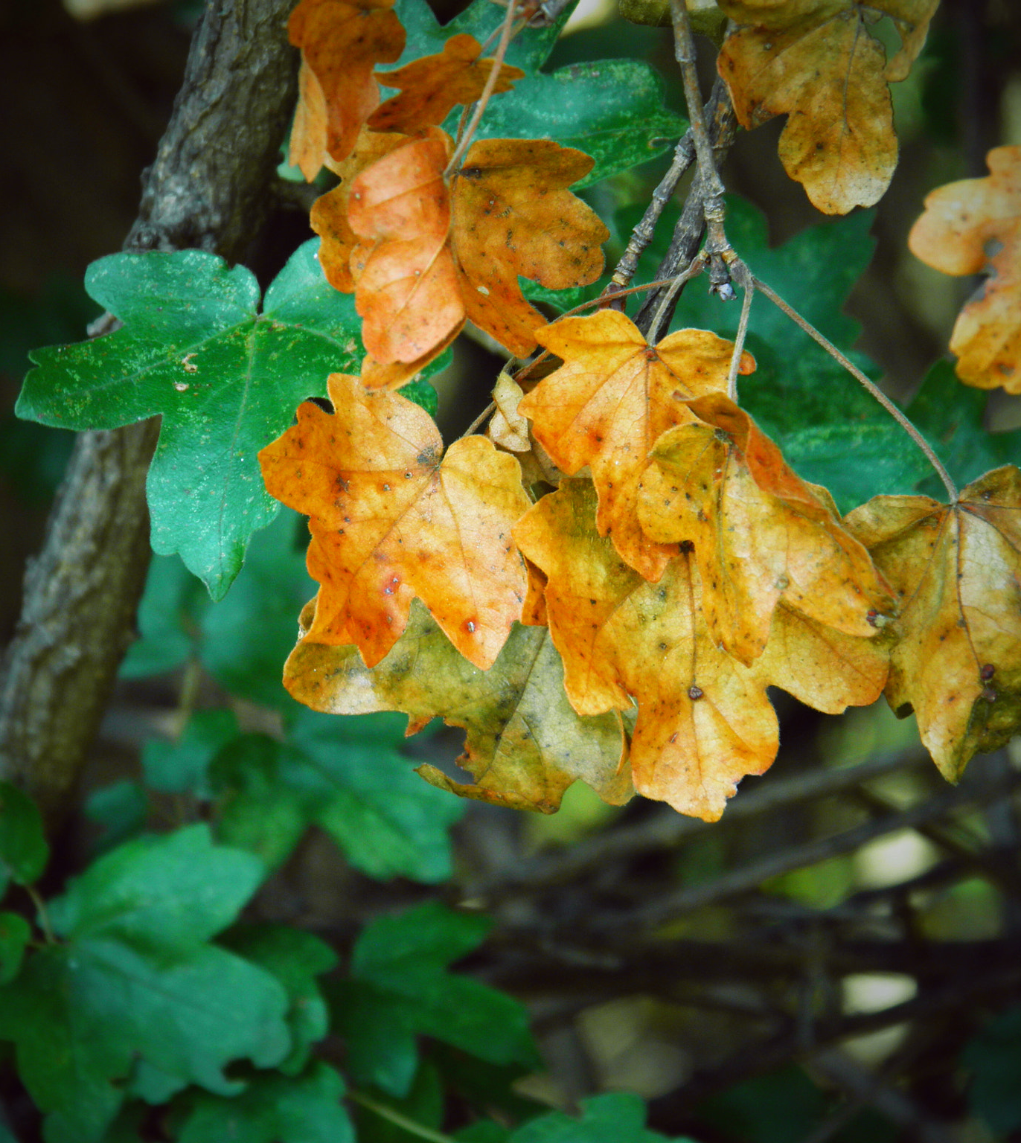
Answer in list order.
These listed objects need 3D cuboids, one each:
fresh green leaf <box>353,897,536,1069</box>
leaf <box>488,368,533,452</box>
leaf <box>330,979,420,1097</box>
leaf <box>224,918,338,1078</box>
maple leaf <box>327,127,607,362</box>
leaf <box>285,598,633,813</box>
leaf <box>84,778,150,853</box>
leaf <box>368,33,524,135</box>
[{"bbox_3d":[-0.015,0.095,2.050,0.042,0.035,0.018,0,-19,0],"label":"fresh green leaf"},{"bbox_3d":[0.000,-0.034,1.910,0.009,0.017,0.007,0,-6,0],"label":"leaf"},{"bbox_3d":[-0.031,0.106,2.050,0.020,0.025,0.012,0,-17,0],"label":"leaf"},{"bbox_3d":[-0.047,0.084,1.765,0.027,0.030,0.012,0,-17,-9],"label":"leaf"},{"bbox_3d":[-0.009,-0.069,1.900,0.058,0.048,0.023,0,-6,-3],"label":"maple leaf"},{"bbox_3d":[-0.009,0.020,1.665,0.065,0.048,0.018,0,-9,-3],"label":"leaf"},{"bbox_3d":[-0.081,0.051,1.850,0.013,0.017,0.008,0,-18,0],"label":"leaf"},{"bbox_3d":[-0.012,-0.090,1.660,0.029,0.021,0.013,0,-37,0],"label":"leaf"}]

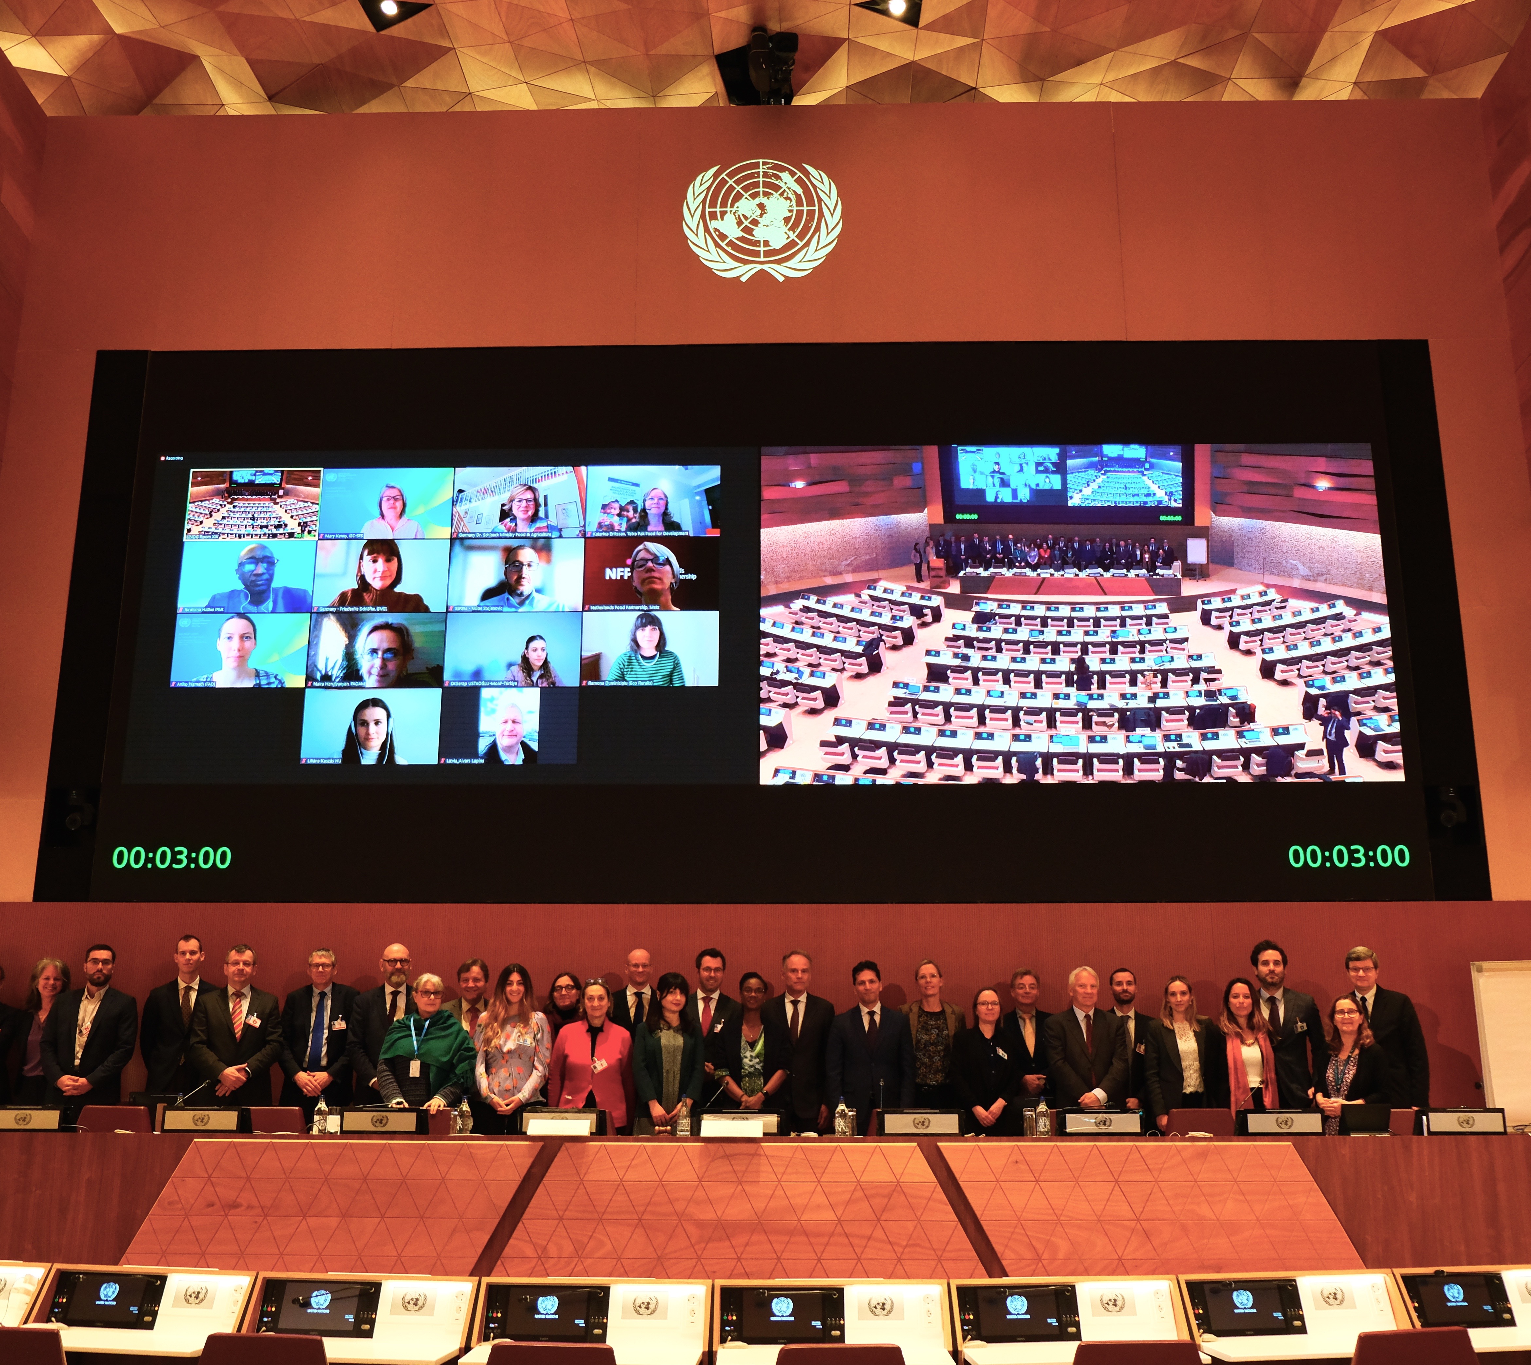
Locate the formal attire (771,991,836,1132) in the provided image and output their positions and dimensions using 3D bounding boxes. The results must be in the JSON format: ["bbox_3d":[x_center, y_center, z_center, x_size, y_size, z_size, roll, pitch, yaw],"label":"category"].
[{"bbox_3d":[0.195,2.239,9.052,0.480,0.820,0.290,0,-14,0],"label":"formal attire"}]

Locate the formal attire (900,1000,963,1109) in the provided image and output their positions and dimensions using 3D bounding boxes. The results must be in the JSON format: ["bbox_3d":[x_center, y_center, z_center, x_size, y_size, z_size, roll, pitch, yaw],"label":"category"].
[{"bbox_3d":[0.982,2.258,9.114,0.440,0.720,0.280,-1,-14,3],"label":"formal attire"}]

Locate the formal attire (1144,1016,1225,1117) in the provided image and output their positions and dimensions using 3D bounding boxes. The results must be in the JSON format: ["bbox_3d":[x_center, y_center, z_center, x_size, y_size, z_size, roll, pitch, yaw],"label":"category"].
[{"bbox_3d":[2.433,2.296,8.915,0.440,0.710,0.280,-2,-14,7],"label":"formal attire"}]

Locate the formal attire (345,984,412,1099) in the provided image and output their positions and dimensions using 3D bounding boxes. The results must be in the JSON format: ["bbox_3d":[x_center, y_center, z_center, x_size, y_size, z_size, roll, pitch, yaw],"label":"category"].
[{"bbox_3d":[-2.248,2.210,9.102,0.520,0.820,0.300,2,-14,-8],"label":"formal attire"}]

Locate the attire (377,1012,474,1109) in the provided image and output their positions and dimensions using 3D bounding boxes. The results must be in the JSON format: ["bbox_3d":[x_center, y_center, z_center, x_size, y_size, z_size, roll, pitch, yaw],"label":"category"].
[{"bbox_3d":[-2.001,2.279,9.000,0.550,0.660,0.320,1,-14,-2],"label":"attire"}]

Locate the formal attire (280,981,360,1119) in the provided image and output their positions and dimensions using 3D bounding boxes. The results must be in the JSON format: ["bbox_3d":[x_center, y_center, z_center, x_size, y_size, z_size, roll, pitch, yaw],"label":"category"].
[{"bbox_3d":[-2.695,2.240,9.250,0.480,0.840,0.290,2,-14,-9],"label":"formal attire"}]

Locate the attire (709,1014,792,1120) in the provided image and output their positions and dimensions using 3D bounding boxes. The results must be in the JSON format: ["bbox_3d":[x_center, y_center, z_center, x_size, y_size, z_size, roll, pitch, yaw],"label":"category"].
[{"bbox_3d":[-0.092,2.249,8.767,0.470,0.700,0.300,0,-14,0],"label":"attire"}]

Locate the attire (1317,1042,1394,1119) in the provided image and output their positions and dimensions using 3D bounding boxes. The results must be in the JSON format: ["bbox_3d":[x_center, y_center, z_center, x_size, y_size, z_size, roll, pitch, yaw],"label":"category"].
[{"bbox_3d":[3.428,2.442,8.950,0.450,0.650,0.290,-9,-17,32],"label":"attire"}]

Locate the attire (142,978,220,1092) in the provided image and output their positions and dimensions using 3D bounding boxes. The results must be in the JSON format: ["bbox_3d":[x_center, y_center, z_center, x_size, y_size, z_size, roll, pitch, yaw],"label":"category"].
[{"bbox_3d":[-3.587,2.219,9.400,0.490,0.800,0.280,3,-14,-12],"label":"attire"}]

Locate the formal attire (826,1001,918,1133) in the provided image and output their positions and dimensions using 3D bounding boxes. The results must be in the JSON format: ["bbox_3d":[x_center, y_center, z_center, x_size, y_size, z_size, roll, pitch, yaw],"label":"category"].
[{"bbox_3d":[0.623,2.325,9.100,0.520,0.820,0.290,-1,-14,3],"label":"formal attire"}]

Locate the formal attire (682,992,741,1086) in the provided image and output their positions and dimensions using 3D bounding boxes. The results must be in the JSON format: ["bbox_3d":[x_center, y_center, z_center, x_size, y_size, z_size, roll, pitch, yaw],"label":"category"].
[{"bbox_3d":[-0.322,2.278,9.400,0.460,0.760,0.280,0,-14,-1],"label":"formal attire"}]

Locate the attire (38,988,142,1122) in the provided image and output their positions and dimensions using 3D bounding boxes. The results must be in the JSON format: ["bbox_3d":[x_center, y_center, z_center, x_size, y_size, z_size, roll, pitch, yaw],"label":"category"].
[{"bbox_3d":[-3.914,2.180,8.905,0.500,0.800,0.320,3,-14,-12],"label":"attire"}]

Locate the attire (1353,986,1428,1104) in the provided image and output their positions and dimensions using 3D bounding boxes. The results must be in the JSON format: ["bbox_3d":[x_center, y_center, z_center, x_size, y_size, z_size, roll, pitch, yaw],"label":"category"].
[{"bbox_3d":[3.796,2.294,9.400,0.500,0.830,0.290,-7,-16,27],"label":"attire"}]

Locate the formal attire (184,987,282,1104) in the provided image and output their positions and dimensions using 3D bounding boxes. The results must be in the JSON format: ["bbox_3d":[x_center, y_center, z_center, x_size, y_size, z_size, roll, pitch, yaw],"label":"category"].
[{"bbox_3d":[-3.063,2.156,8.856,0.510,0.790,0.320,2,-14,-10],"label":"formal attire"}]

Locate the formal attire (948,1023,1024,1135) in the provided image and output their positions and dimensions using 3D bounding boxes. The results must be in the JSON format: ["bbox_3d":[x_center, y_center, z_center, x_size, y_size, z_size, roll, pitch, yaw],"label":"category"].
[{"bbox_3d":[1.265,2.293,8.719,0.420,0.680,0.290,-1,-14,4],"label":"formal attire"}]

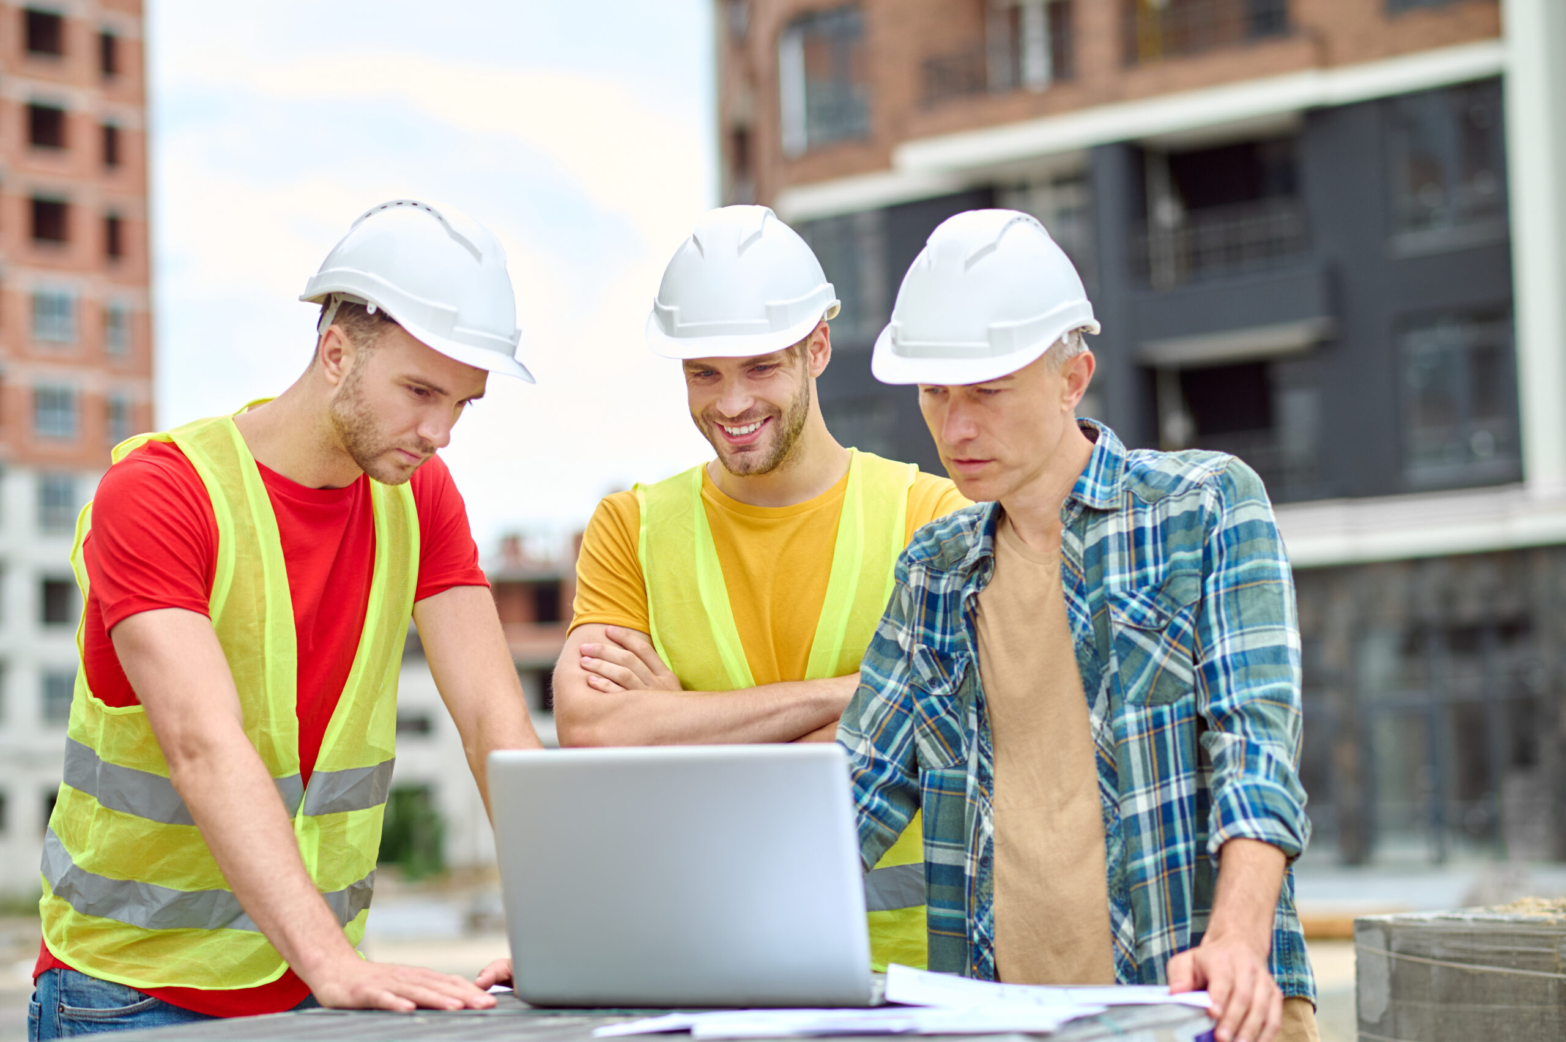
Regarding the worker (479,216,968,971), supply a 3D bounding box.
[{"bbox_3d":[0.003,0.536,4.181,0.560,1.800,0.380,-3,-4,9],"label":"worker"}]

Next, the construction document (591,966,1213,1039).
[{"bbox_3d":[0.122,0.457,3.500,0.570,0.045,0.420,-2,-4,6],"label":"construction document"}]

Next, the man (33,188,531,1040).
[{"bbox_3d":[-0.514,0.535,3.913,0.580,1.760,0.550,-6,-6,43],"label":"man"}]

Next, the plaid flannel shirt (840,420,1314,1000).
[{"bbox_3d":[0.316,0.203,3.970,0.480,0.640,0.340,-4,-5,22],"label":"plaid flannel shirt"}]

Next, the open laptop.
[{"bbox_3d":[-0.063,0.364,3.845,0.380,0.265,0.290,-3,-5,18],"label":"open laptop"}]

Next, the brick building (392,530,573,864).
[{"bbox_3d":[-11.498,7.079,145.000,15.000,13.000,12.000,-2,-4,0],"label":"brick building"}]

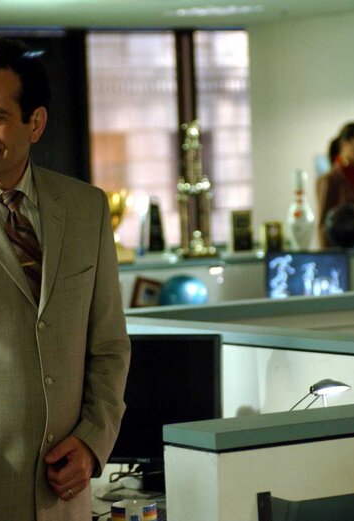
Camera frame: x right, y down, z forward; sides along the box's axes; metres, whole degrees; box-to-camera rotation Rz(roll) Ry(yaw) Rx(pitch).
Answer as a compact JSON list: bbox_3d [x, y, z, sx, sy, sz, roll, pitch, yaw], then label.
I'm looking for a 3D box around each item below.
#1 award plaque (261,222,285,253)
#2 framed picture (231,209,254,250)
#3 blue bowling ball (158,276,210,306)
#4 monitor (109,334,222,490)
[{"bbox_3d":[0.442,-0.112,10.900,0.095,0.148,0.045,-4,3,-27],"label":"award plaque"},{"bbox_3d":[0.309,-0.141,11.050,0.105,0.192,0.030,-4,3,-27],"label":"framed picture"},{"bbox_3d":[0.031,0.174,10.300,0.217,0.217,0.217,-2,3,0],"label":"blue bowling ball"},{"bbox_3d":[-0.056,0.370,5.703,0.392,0.387,0.180,-1,3,21],"label":"monitor"}]

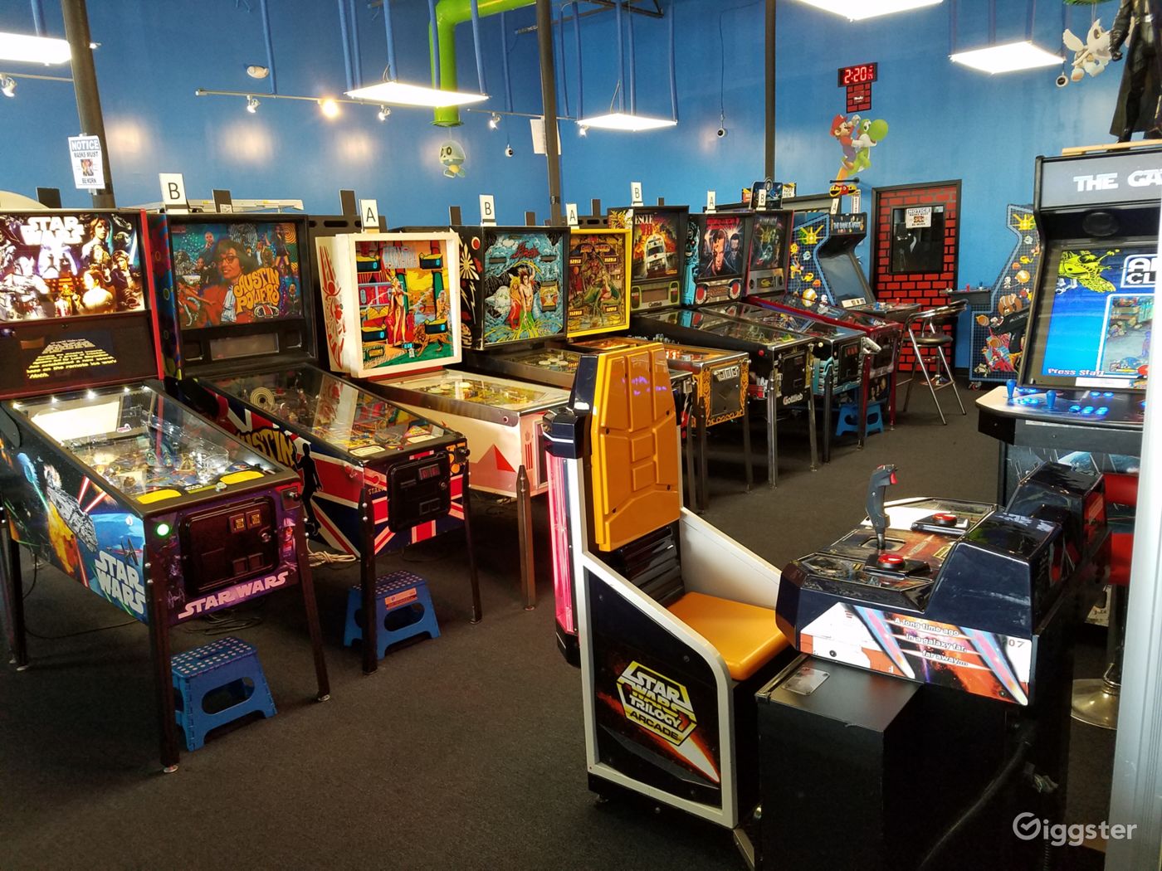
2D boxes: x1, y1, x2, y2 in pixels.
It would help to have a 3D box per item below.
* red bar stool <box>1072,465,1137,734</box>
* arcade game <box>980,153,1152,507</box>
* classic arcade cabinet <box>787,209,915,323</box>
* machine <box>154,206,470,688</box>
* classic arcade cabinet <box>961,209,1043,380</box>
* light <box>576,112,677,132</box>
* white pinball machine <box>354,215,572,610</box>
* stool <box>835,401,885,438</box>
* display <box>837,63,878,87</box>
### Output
[{"bbox_3d":[1.880,0.523,3.019,0.420,0.890,0.440,6,15,36],"label":"red bar stool"},{"bbox_3d":[2.111,-0.083,3.292,1.050,1.940,1.030,7,15,37],"label":"arcade game"},{"bbox_3d":[2.597,-1.145,8.309,1.000,1.890,0.720,10,17,44],"label":"classic arcade cabinet"},{"bbox_3d":[-1.202,-0.062,3.991,1.400,1.890,0.720,7,15,38],"label":"machine"},{"bbox_3d":[4.555,-1.482,9.358,0.980,1.920,0.690,6,15,34],"label":"classic arcade cabinet"},{"bbox_3d":[0.568,-3.813,10.576,0.610,0.080,1.220,8,16,39],"label":"light"},{"bbox_3d":[-0.600,-0.171,4.554,1.310,1.770,0.715,7,14,38],"label":"white pinball machine"},{"bbox_3d":[2.396,-0.133,7.480,0.250,0.260,0.320,9,17,43],"label":"stool"},{"bbox_3d":[3.340,-4.340,10.510,0.480,0.205,0.050,7,15,38],"label":"display"}]

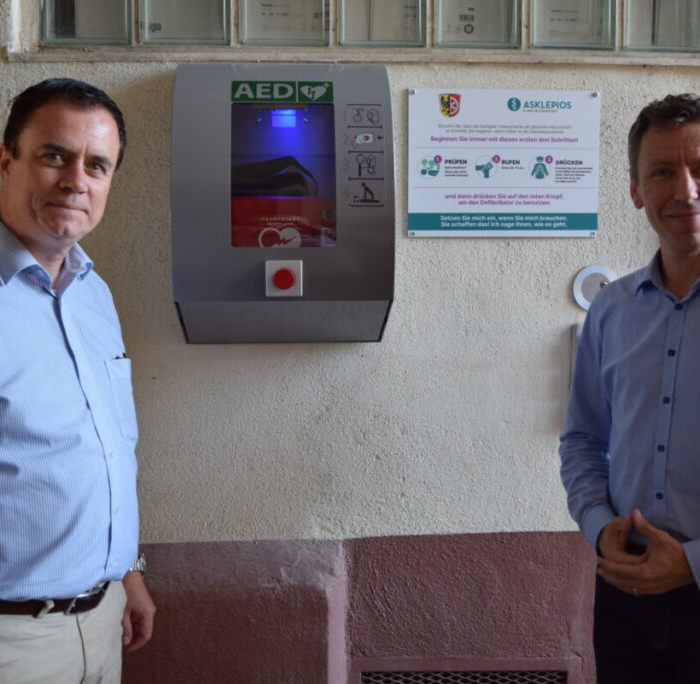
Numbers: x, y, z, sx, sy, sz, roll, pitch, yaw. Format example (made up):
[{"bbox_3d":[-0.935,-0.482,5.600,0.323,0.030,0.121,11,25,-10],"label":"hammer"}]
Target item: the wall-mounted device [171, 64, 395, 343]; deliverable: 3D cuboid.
[{"bbox_3d":[-0.127,-0.262,1.968,0.402,0.555,0.265,-1,5,-5],"label":"wall-mounted device"}]

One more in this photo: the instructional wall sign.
[{"bbox_3d":[0.319,-0.367,2.122,0.400,0.300,0.010,-1,5,-5],"label":"instructional wall sign"}]

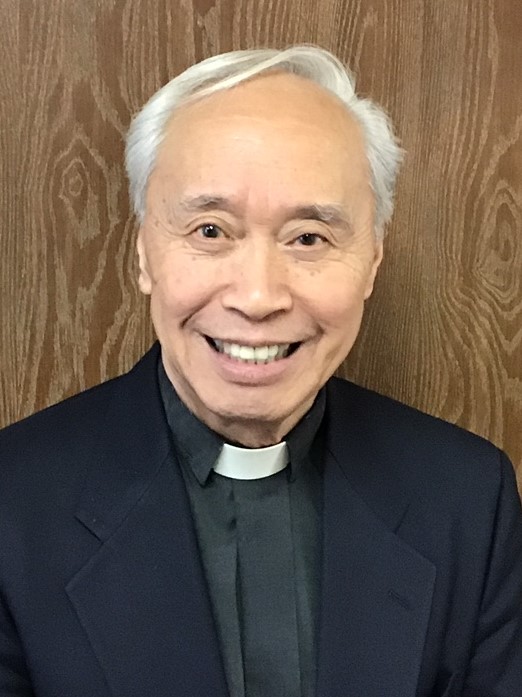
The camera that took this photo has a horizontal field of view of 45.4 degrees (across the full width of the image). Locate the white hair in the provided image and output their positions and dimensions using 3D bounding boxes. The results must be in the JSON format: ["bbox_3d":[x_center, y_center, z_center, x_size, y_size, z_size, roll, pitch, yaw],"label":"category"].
[{"bbox_3d":[0.003,-0.150,0.508,0.208,0.170,0.185,4,11,-5],"label":"white hair"}]

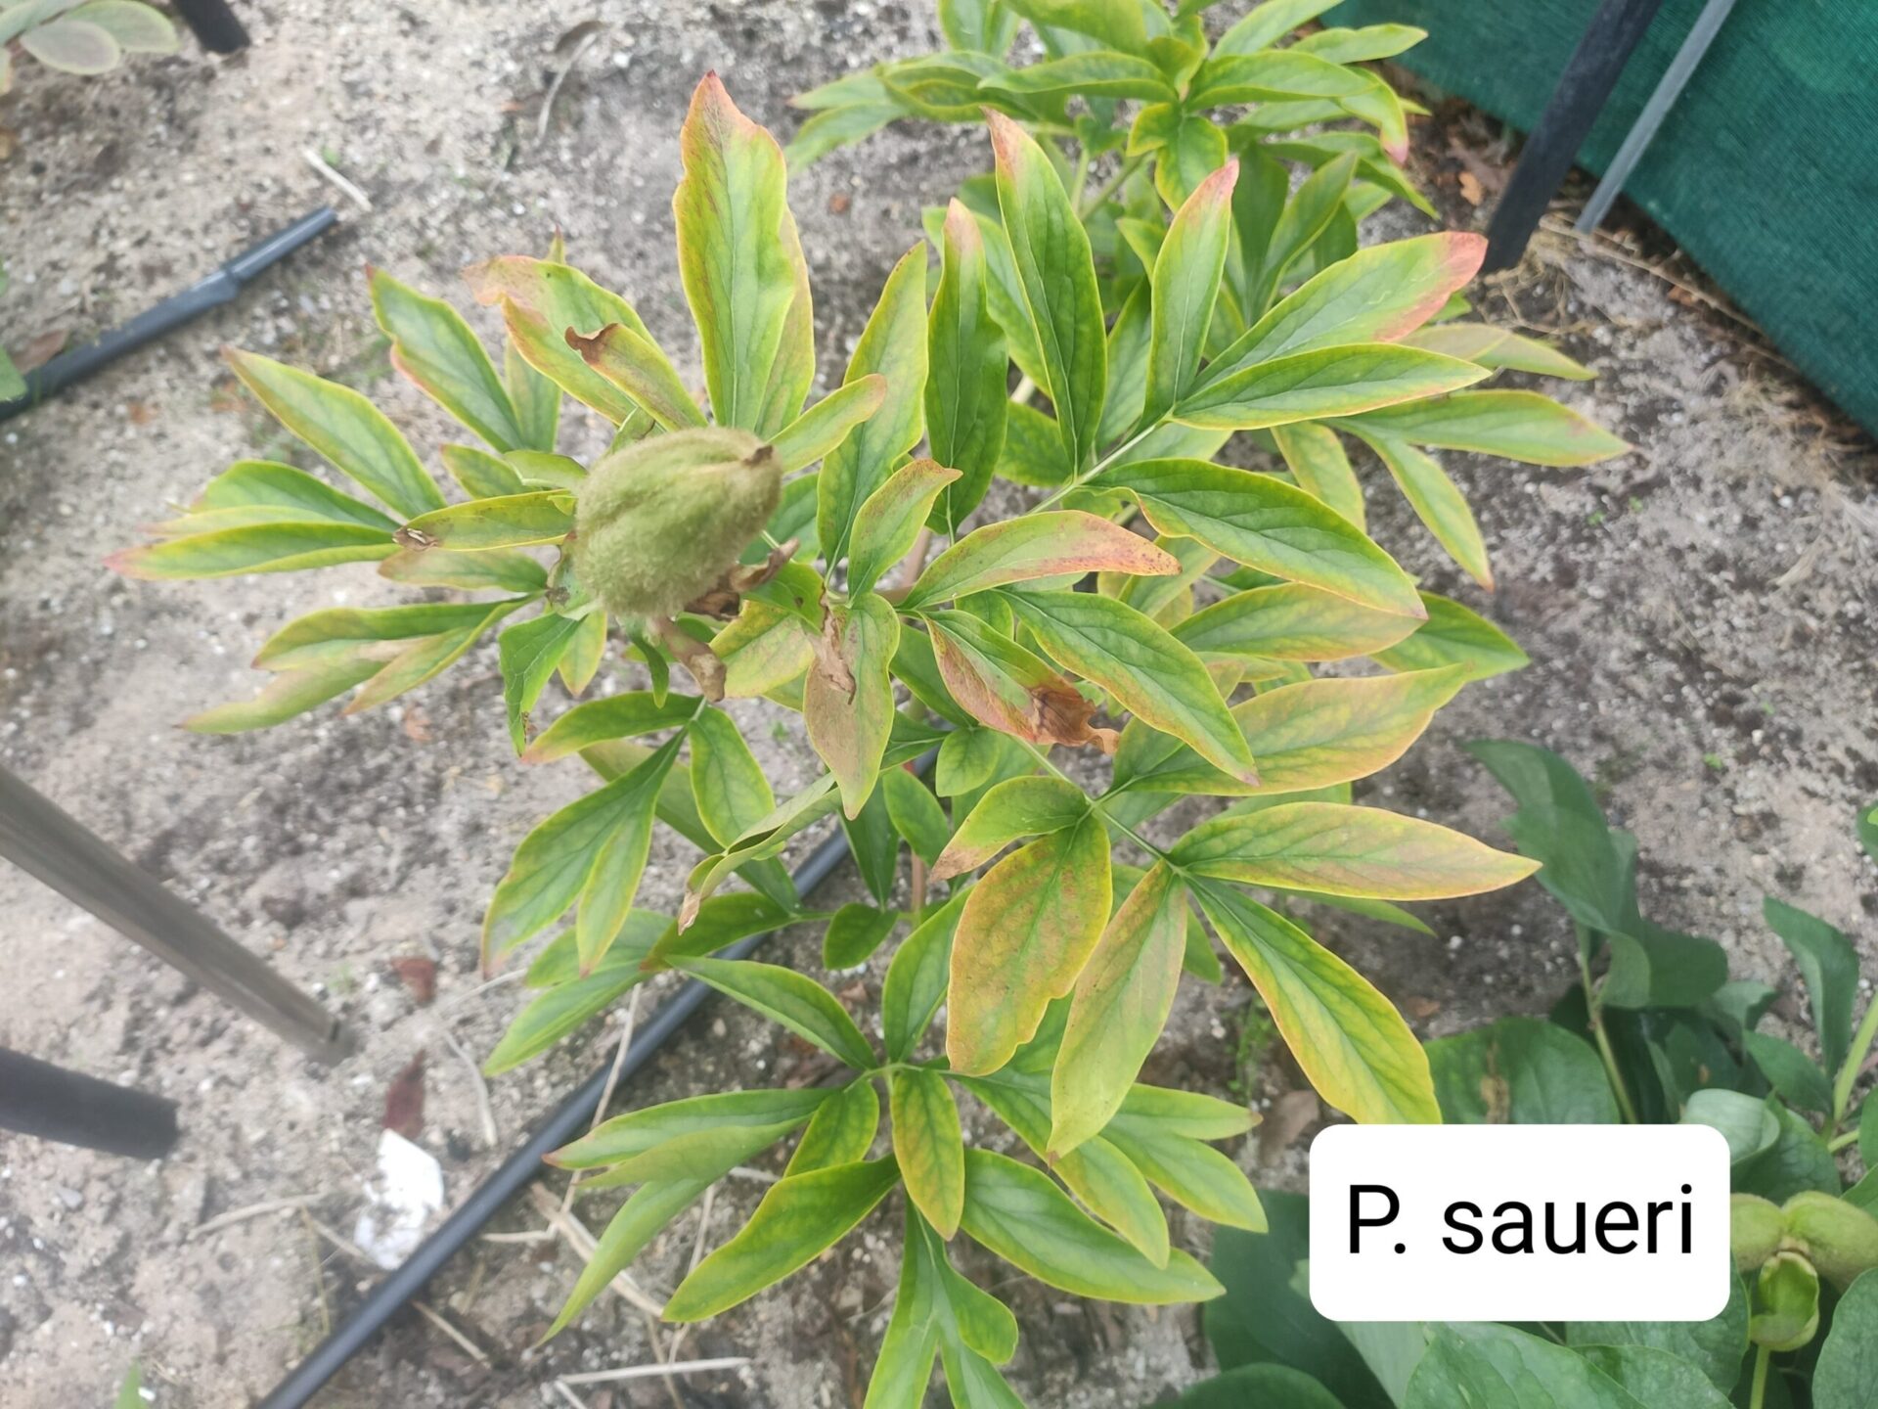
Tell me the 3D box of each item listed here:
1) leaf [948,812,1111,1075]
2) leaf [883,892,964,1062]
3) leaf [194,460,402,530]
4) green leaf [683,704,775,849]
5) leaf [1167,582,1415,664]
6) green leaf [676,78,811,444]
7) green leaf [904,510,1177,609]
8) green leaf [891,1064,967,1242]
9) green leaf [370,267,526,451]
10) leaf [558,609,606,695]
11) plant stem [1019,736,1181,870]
[{"bbox_3d":[0.030,0.078,0.460,0.048,0.015,0.096,28,92,13],"label":"leaf"},{"bbox_3d":[-0.006,0.102,0.532,0.032,0.016,0.072,22,94,8],"label":"leaf"},{"bbox_3d":[-0.242,-0.079,0.530,0.103,0.016,0.029,7,63,21],"label":"leaf"},{"bbox_3d":[-0.066,0.024,0.460,0.030,0.012,0.054,-31,95,-12],"label":"green leaf"},{"bbox_3d":[0.122,-0.026,0.482,0.091,0.016,0.025,-10,74,-9],"label":"leaf"},{"bbox_3d":[-0.057,-0.129,0.407,0.037,0.020,0.110,-3,82,-6],"label":"green leaf"},{"bbox_3d":[0.031,-0.044,0.430,0.089,0.014,0.026,-9,64,-15],"label":"green leaf"},{"bbox_3d":[-0.003,0.175,0.550,0.028,0.012,0.069,-18,90,-8],"label":"green leaf"},{"bbox_3d":[-0.184,-0.130,0.530,0.034,0.019,0.122,-35,64,-16],"label":"green leaf"},{"bbox_3d":[-0.127,-0.019,0.501,0.017,0.007,0.032,17,101,10],"label":"leaf"},{"bbox_3d":[0.054,0.034,0.480,0.070,0.007,0.007,38,70,12],"label":"plant stem"}]

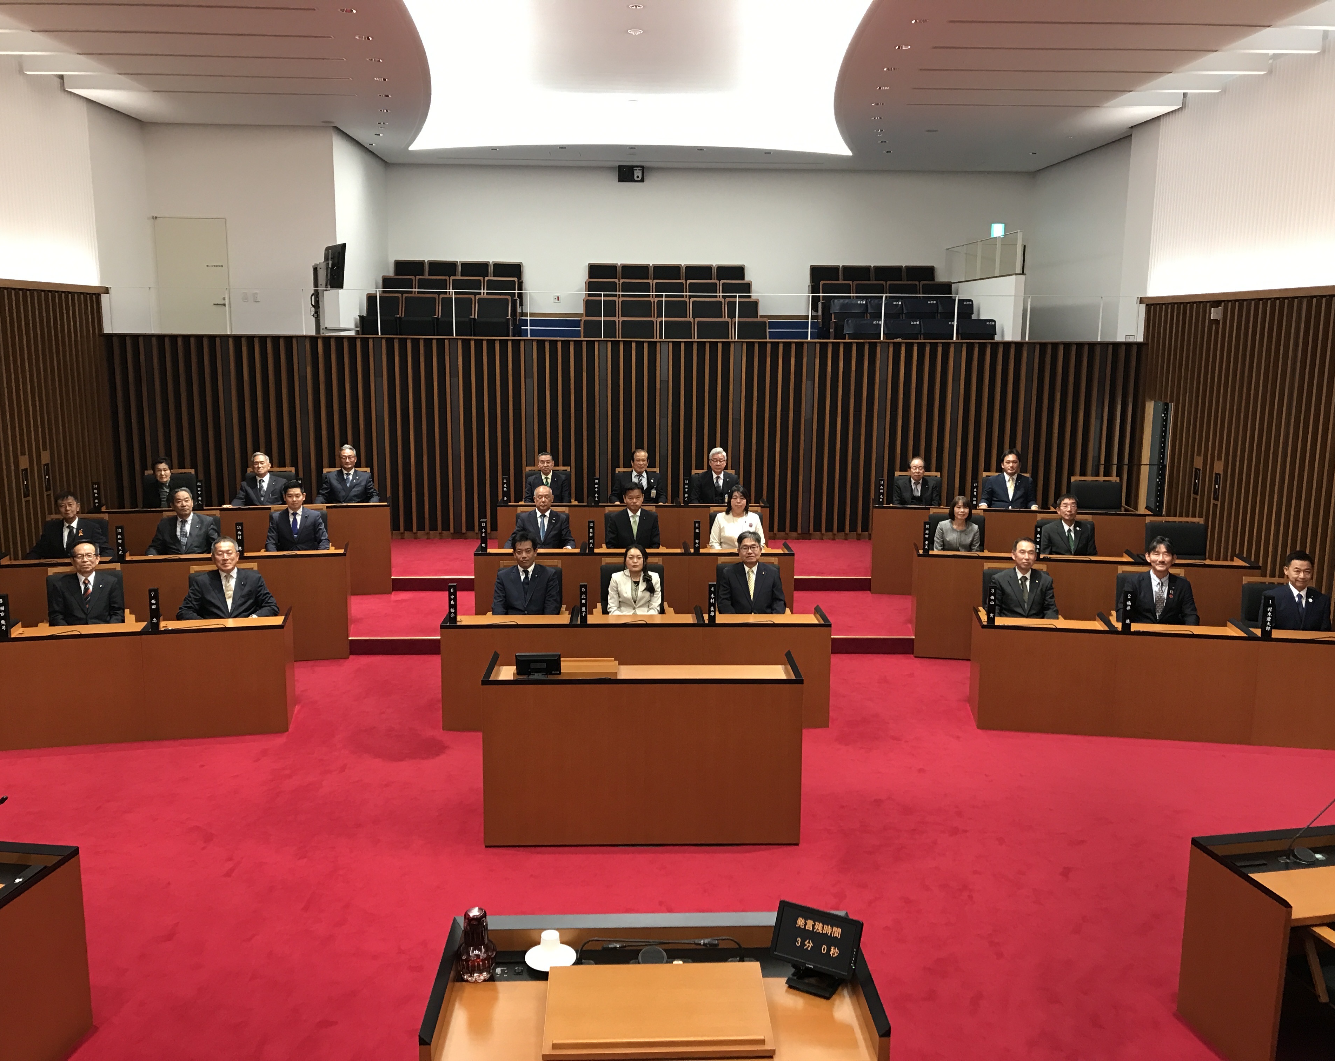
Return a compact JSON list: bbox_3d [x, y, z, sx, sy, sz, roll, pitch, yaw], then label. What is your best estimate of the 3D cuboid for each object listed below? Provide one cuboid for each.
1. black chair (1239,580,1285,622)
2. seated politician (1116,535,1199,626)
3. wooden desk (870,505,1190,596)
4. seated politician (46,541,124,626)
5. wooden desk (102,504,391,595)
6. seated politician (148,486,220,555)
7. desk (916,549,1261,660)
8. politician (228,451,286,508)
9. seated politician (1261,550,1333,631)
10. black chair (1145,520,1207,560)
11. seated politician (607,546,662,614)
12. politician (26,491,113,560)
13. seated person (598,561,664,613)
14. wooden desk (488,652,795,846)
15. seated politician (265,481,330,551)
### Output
[{"bbox_3d":[4.720,0.928,8.784,0.592,1.002,0.592,3,10,14],"label":"black chair"},{"bbox_3d":[3.660,0.738,8.500,0.581,1.325,0.760,2,9,10],"label":"seated politician"},{"bbox_3d":[3.522,0.222,11.848,2.770,0.954,0.609,2,9,10],"label":"wooden desk"},{"bbox_3d":[-4.181,0.731,8.190,0.540,1.260,0.750,-2,9,-12],"label":"seated politician"},{"bbox_3d":[-4.247,0.198,11.630,2.802,0.925,0.579,-2,9,-13],"label":"wooden desk"},{"bbox_3d":[-4.339,0.287,10.262,0.614,1.299,0.796,-2,10,-17],"label":"seated politician"},{"bbox_3d":[3.735,0.673,10.433,2.938,0.928,0.643,2,10,7],"label":"desk"},{"bbox_3d":[-4.280,-0.153,11.931,0.584,1.276,0.760,-2,9,-12],"label":"politician"},{"bbox_3d":[4.615,0.806,8.342,0.500,1.250,0.760,2,9,12],"label":"seated politician"},{"bbox_3d":[4.546,0.435,10.144,0.580,1.000,0.600,2,9,10],"label":"black chair"},{"bbox_3d":[-0.253,0.758,8.882,0.459,1.214,0.796,0,10,-2],"label":"seated politician"},{"bbox_3d":[-5.176,0.334,9.881,0.620,1.275,0.760,-2,10,-15],"label":"politician"},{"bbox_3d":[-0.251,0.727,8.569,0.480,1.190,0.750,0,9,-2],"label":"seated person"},{"bbox_3d":[-0.136,1.200,6.388,1.693,0.930,0.587,0,9,-2],"label":"wooden desk"},{"bbox_3d":[-3.386,0.241,10.499,0.555,1.327,0.796,-2,10,-15],"label":"seated politician"}]

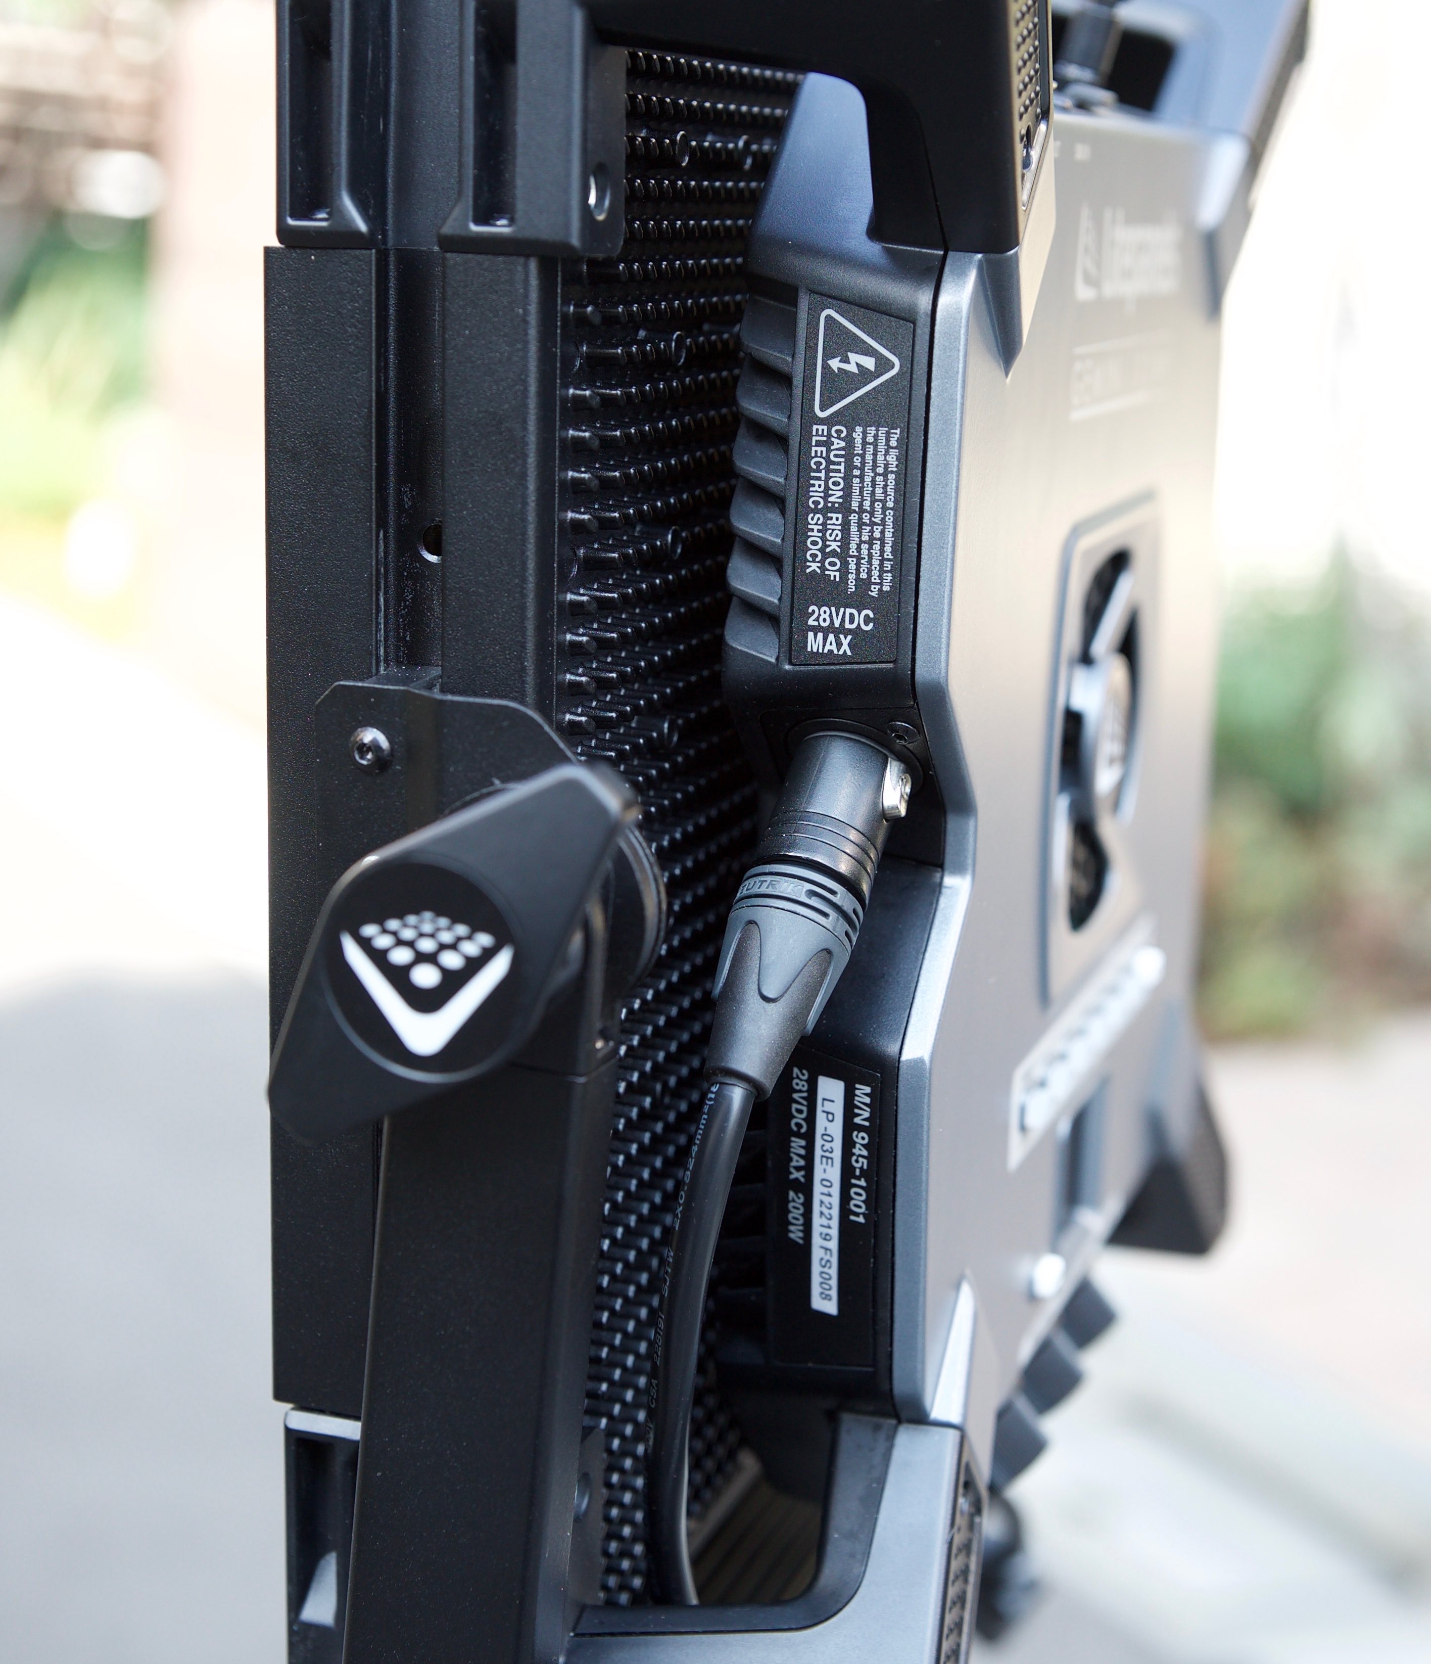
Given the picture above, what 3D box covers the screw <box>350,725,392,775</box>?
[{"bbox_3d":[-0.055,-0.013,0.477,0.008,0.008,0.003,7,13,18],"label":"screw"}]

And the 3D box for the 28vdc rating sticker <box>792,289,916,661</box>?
[{"bbox_3d":[0.022,-0.055,0.468,0.018,0.058,0.001,7,13,18],"label":"28vdc rating sticker"}]

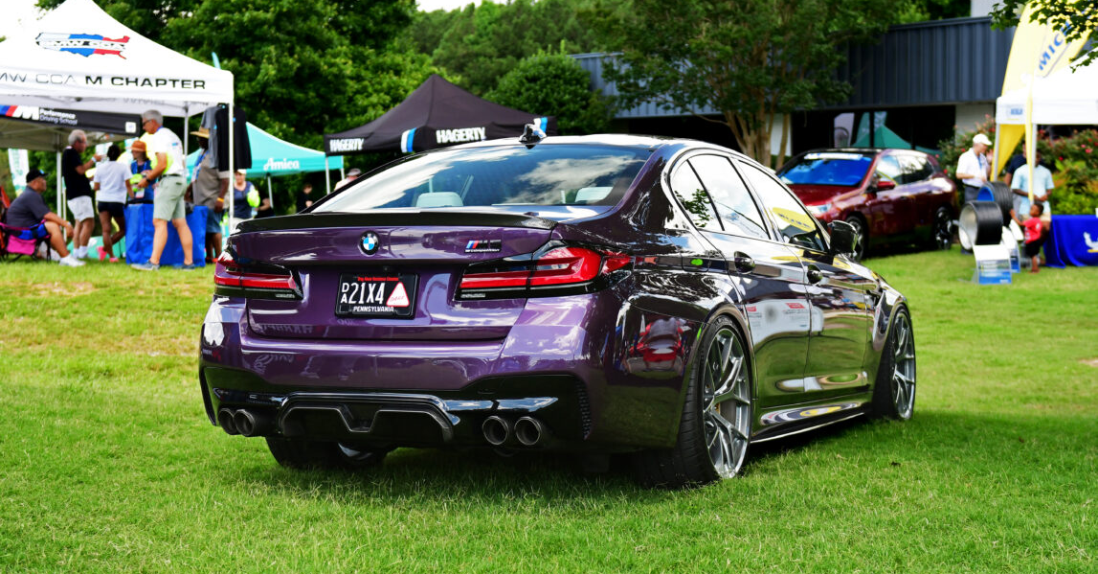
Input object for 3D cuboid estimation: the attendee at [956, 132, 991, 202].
[{"bbox_3d":[5.989,-1.263,22.300,0.450,1.780,0.520,2,4,37],"label":"attendee"}]

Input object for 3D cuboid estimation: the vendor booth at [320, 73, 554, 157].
[{"bbox_3d":[-2.108,-2.316,29.600,3.050,3.300,3.050,-3,4,-44],"label":"vendor booth"}]

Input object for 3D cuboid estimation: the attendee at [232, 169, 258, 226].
[{"bbox_3d":[-4.894,-1.063,25.500,0.500,1.660,0.350,0,3,6],"label":"attendee"}]

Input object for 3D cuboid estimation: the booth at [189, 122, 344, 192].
[{"bbox_3d":[-6.696,-2.114,35.000,3.050,3.250,3.050,3,4,41],"label":"booth"}]

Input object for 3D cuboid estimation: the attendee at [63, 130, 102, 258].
[{"bbox_3d":[-6.055,-1.200,20.600,0.530,1.690,0.500,-1,3,-18],"label":"attendee"}]

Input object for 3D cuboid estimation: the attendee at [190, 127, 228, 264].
[{"bbox_3d":[-4.405,-1.188,20.500,0.500,1.740,0.600,-2,3,-29],"label":"attendee"}]

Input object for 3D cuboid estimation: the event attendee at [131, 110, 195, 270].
[{"bbox_3d":[-4.451,-1.116,18.300,0.720,1.810,0.580,1,3,21],"label":"event attendee"}]

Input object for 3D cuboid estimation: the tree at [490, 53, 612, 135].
[{"bbox_3d":[-0.024,-3.567,39.000,3.000,4.400,3.000,0,3,0],"label":"tree"}]

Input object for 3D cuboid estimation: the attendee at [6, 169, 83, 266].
[{"bbox_3d":[-6.032,-0.826,19.000,1.000,1.170,0.600,1,3,12],"label":"attendee"}]

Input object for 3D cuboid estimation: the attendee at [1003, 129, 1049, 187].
[{"bbox_3d":[6.922,-1.262,22.800,0.550,1.770,0.380,1,3,14],"label":"attendee"}]

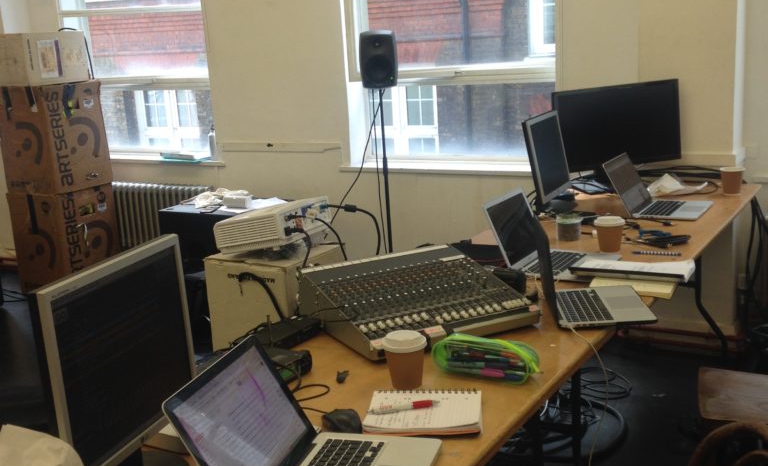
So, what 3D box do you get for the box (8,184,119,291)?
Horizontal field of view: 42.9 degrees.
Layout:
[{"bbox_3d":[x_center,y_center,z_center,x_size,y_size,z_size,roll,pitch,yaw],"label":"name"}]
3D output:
[{"bbox_3d":[-1.852,0.029,5.705,0.410,0.595,0.415,5,15,32],"label":"box"}]

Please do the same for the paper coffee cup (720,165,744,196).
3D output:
[{"bbox_3d":[1.335,-0.196,3.737,0.088,0.095,0.088,4,14,30],"label":"paper coffee cup"}]

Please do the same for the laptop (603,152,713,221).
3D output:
[{"bbox_3d":[0.994,-0.168,3.522,0.334,0.201,0.316,4,15,29],"label":"laptop"}]

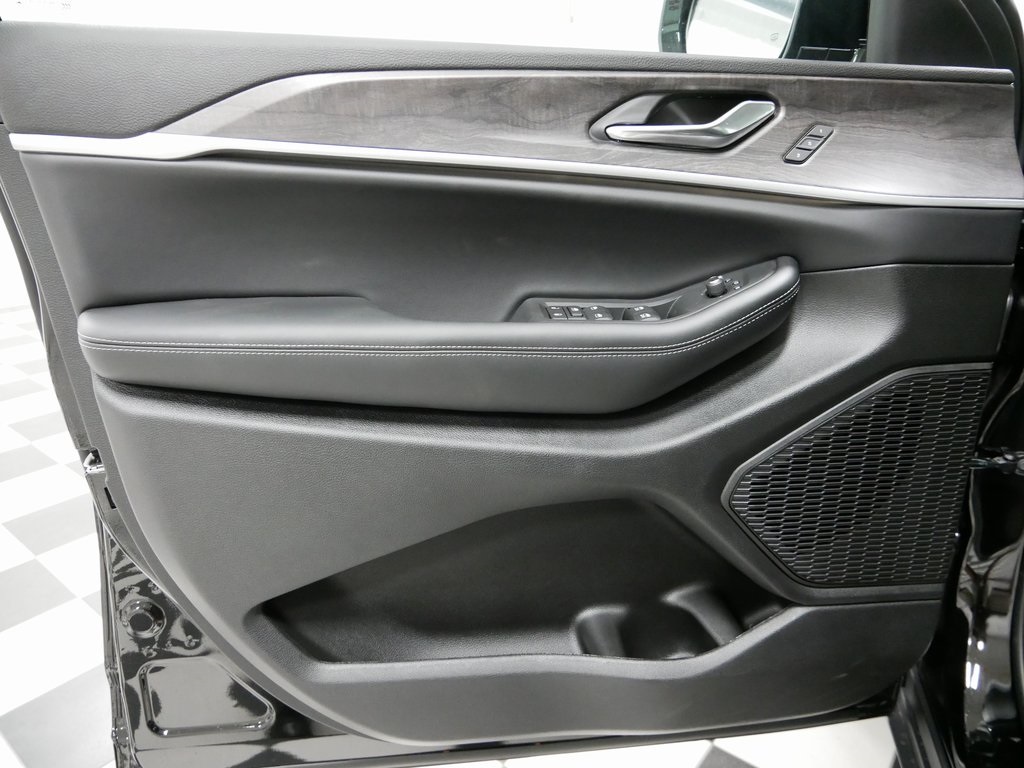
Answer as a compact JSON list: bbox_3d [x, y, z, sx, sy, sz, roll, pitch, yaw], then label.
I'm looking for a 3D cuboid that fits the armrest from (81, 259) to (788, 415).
[{"bbox_3d":[-0.040,-0.045,0.681,0.690,0.145,0.113,-1,19,-6],"label":"armrest"}]

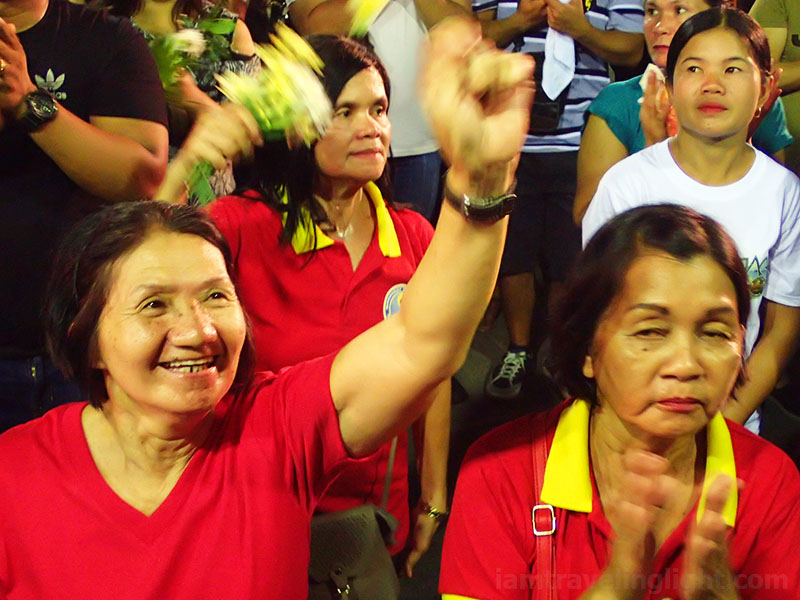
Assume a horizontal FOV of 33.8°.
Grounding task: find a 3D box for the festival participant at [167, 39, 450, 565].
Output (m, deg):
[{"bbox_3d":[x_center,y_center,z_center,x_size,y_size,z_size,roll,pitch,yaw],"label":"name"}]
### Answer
[{"bbox_3d":[-0.140,0.324,2.201,0.490,1.530,0.340,-12,27,-25],"label":"festival participant"}]

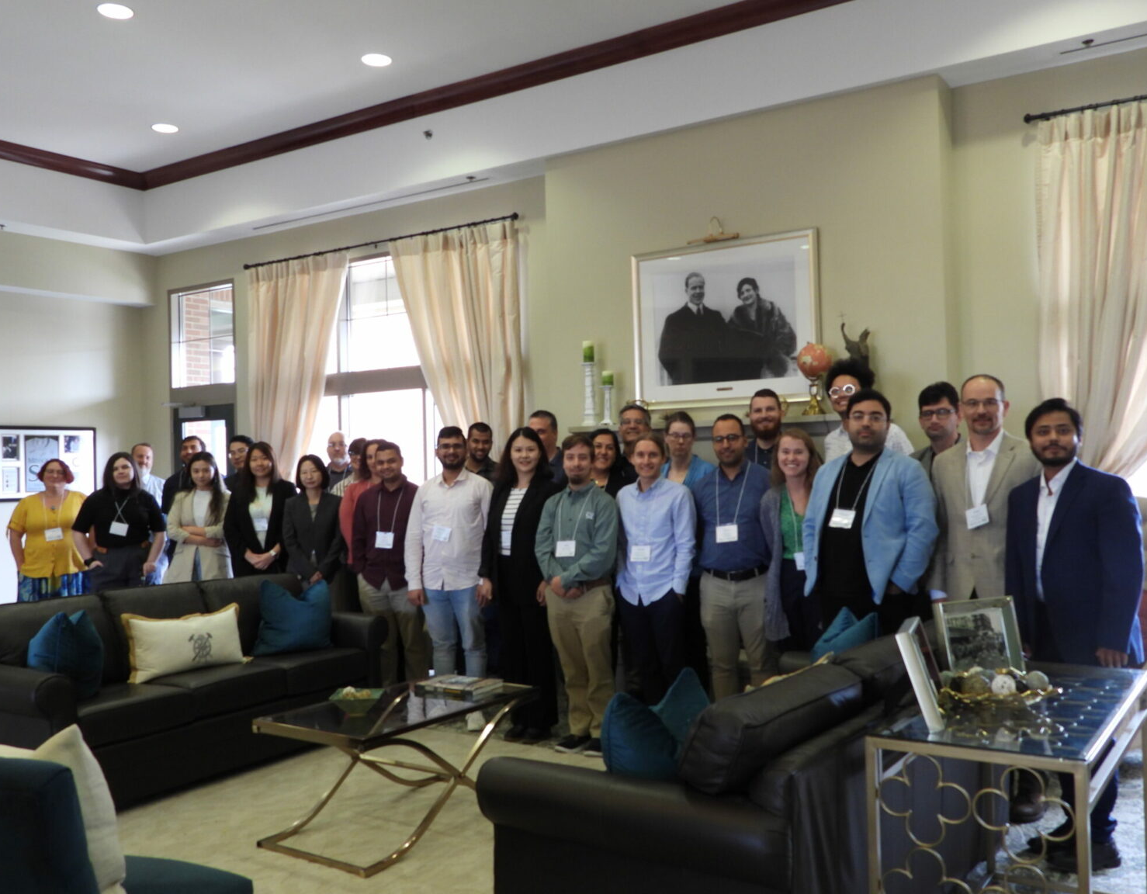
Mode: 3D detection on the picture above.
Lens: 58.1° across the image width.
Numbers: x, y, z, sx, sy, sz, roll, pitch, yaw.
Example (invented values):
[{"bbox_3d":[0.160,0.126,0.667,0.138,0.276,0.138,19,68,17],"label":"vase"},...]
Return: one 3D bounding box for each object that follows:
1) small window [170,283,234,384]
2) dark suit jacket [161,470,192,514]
[{"bbox_3d":[-3.610,-1.088,10.080,0.980,0.980,0.100,-2,-1,33],"label":"small window"},{"bbox_3d":[-2.705,0.510,7.400,0.480,0.700,0.280,-2,0,-16],"label":"dark suit jacket"}]

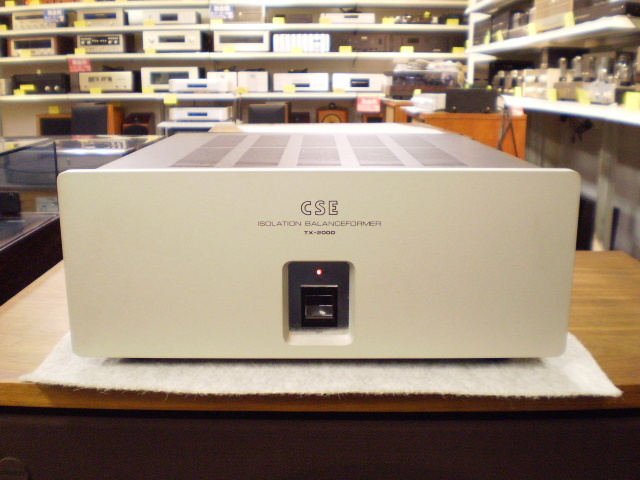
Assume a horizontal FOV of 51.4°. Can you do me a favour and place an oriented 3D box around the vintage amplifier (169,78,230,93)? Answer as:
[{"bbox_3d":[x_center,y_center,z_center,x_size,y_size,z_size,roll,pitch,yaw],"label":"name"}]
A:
[{"bbox_3d":[-0.921,-1.199,5.194,0.440,0.101,0.370,0,13,0],"label":"vintage amplifier"}]

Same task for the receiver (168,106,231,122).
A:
[{"bbox_3d":[-0.927,-0.986,5.220,0.440,0.103,0.370,0,13,0],"label":"receiver"}]

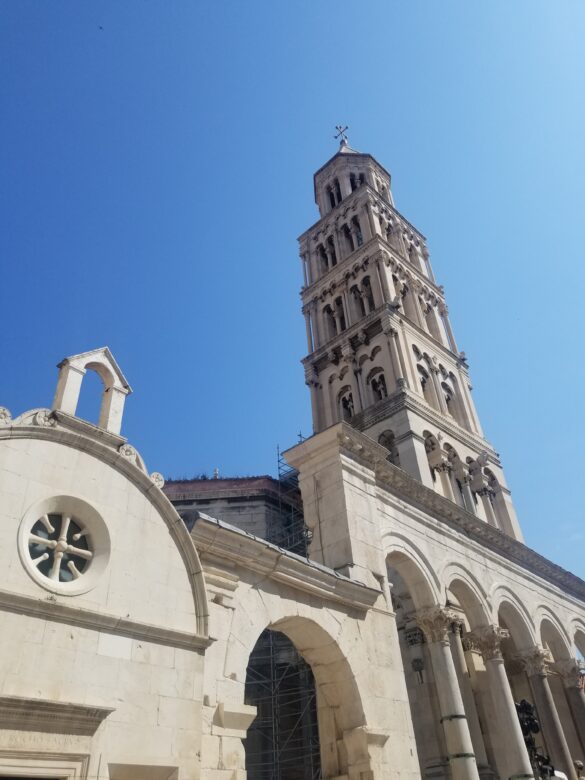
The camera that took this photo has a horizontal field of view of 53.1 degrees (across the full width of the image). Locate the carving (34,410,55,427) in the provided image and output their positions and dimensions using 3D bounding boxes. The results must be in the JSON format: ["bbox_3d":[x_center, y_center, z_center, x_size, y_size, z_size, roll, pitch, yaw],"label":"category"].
[{"bbox_3d":[-4.047,0.482,9.695,0.144,0.336,0.344,-30,-44,29],"label":"carving"}]

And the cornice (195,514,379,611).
[{"bbox_3d":[0.121,4.067,13.376,0.480,0.440,6.440,-30,-44,29],"label":"cornice"}]

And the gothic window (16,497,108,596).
[{"bbox_3d":[-3.531,2.403,9.052,0.240,1.552,1.552,-30,-44,29],"label":"gothic window"}]

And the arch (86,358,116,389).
[{"bbox_3d":[-3.674,-0.305,11.177,0.256,0.432,0.688,-30,-44,29],"label":"arch"}]

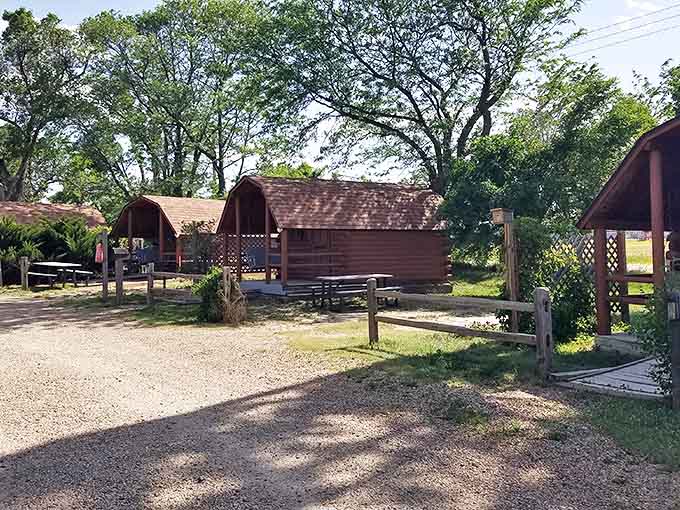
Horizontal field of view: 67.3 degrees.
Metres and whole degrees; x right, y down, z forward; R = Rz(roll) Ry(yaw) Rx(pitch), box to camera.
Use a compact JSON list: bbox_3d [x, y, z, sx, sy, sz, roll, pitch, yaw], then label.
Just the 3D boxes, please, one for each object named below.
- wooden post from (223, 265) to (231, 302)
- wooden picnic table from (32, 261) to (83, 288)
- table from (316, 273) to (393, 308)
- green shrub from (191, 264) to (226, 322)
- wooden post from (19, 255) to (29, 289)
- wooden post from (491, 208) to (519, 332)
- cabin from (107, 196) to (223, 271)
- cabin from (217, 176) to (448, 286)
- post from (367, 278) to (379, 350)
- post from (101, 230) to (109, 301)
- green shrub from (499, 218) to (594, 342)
[{"bbox_3d":[-2.649,0.789,11.917,0.150,1.080,0.150,-1,1,0],"label":"wooden post"},{"bbox_3d":[-9.710,0.724,17.615,1.500,0.760,1.850,-2,1,-40],"label":"wooden picnic table"},{"bbox_3d":[0.430,0.908,13.321,1.900,0.760,1.500,-2,1,-35],"label":"table"},{"bbox_3d":[-2.863,0.788,11.117,0.640,1.140,0.650,-1,1,0],"label":"green shrub"},{"bbox_3d":[-10.667,0.605,17.213,0.220,1.080,0.220,-1,1,0],"label":"wooden post"},{"bbox_3d":[2.821,0.280,8.758,0.380,2.150,0.330,0,1,37],"label":"wooden post"},{"bbox_3d":[-7.315,-0.995,27.384,4.700,3.800,7.400,0,1,34],"label":"cabin"},{"bbox_3d":[-0.191,-0.786,19.428,7.500,3.800,4.700,-2,1,-34],"label":"cabin"},{"bbox_3d":[0.508,0.871,7.869,0.140,1.070,0.140,-1,1,0],"label":"post"},{"bbox_3d":[-6.644,0.300,14.407,0.170,1.950,0.170,-1,1,0],"label":"post"},{"bbox_3d":[3.582,0.343,8.860,1.500,2.020,1.300,-1,1,0],"label":"green shrub"}]

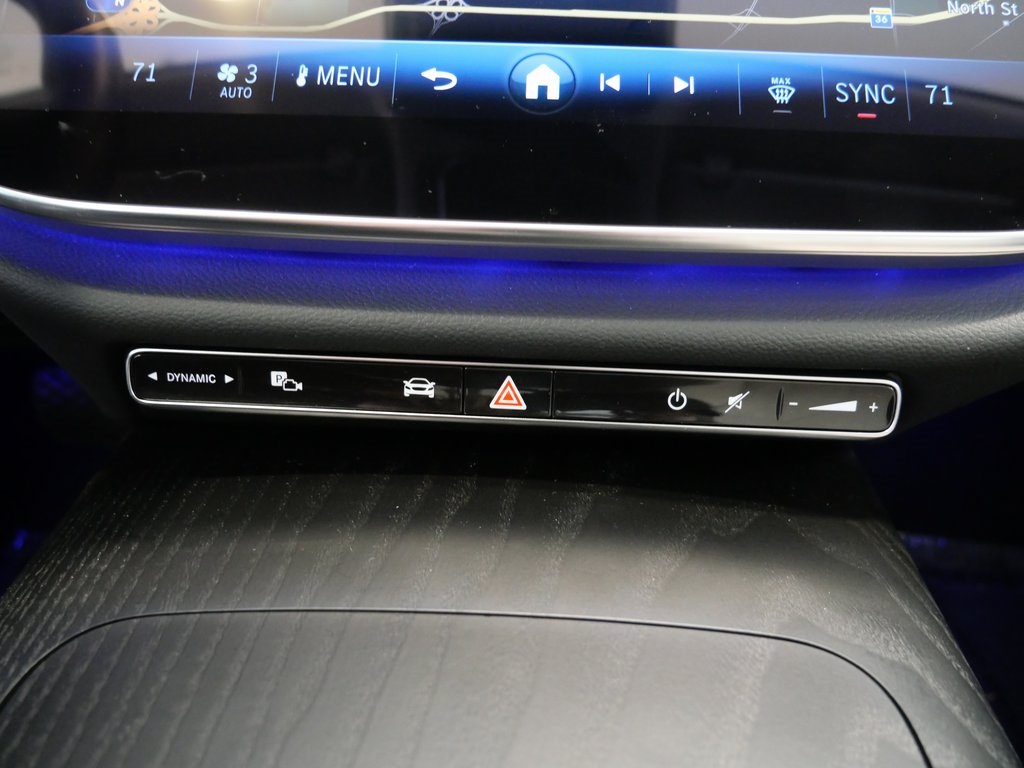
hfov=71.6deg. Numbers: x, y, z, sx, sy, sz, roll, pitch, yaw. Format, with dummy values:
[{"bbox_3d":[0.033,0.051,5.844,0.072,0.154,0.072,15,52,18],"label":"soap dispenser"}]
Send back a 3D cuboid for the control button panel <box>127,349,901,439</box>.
[{"bbox_3d":[-0.001,0.002,0.246,0.262,0.020,0.018,2,13,2],"label":"control button panel"}]

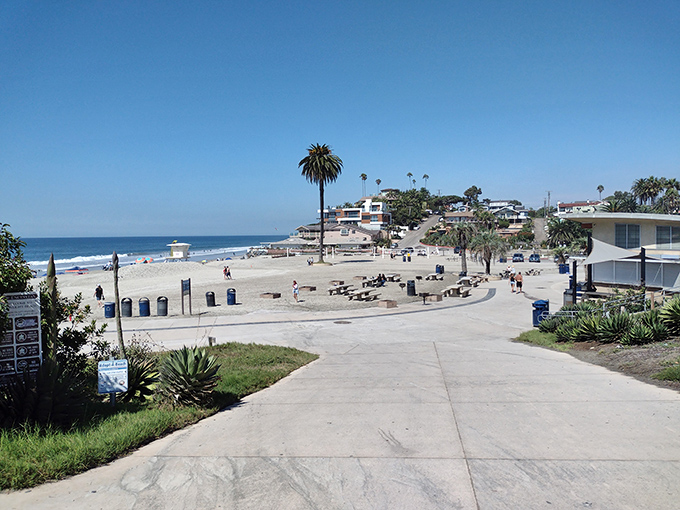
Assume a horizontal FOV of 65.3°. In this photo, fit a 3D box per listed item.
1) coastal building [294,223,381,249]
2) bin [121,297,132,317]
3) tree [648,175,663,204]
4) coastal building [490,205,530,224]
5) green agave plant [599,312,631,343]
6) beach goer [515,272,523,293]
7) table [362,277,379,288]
[{"bbox_3d":[-0.430,-5.302,152.000,22.000,7.800,13.000,0,2,12],"label":"coastal building"},{"bbox_3d":[-13.818,3.389,34.353,0.670,1.170,0.670,-1,2,0],"label":"bin"},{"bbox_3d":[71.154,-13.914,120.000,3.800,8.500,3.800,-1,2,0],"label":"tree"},{"bbox_3d":[60.718,-14.508,190.000,12.500,7.000,11.500,0,2,5],"label":"coastal building"},{"bbox_3d":[9.765,2.605,18.800,1.100,1.020,1.100,1,3,27],"label":"green agave plant"},{"bbox_3d":[15.255,2.377,44.965,0.520,1.780,0.360,0,2,8],"label":"beach goer"},{"bbox_3d":[3.285,2.756,50.847,1.800,0.760,2.400,1,3,36],"label":"table"}]

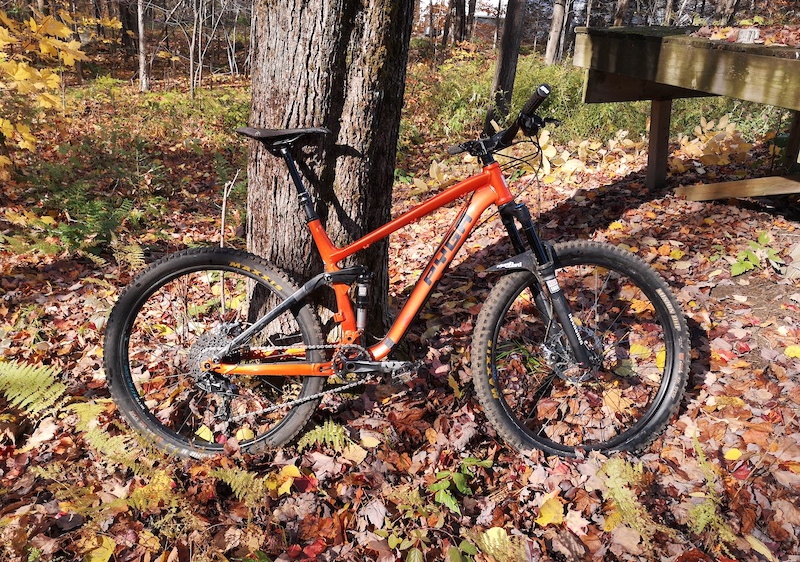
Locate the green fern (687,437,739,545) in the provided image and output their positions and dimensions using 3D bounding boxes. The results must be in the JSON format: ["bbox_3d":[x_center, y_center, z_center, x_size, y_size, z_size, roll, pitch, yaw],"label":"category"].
[{"bbox_3d":[0.864,0.575,1.720,0.130,0.194,0.220,0,25,0],"label":"green fern"}]

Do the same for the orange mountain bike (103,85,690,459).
[{"bbox_3d":[-0.014,0.041,1.927,1.855,1.106,0.760,-1,7,2],"label":"orange mountain bike"}]

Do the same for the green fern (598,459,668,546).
[{"bbox_3d":[0.638,0.600,1.713,0.175,0.155,0.160,0,25,0],"label":"green fern"}]

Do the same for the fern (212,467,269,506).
[{"bbox_3d":[-0.475,0.611,1.849,0.160,0.070,0.090,0,25,0],"label":"fern"}]

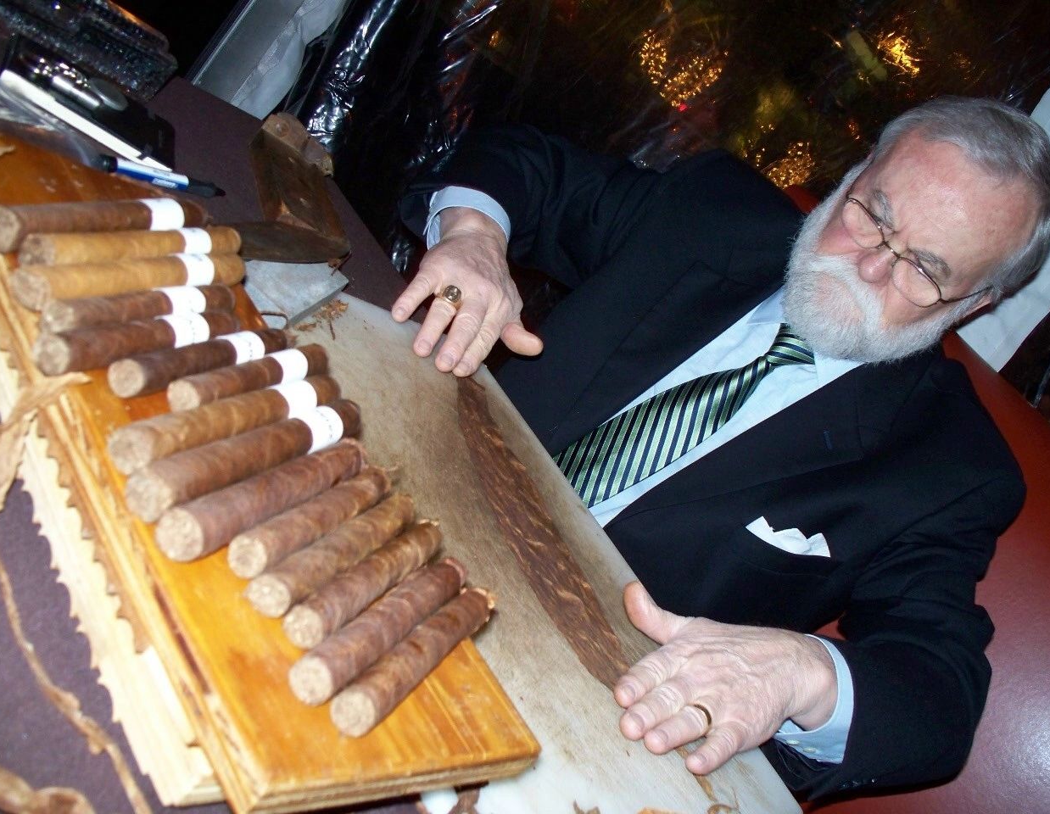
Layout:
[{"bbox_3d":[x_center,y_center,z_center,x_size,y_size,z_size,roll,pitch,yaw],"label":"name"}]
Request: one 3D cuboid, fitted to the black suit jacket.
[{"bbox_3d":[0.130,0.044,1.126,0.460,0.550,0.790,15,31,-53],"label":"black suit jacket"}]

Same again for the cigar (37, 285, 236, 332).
[{"bbox_3d":[-0.210,-0.056,0.636,0.017,0.017,0.150,43,18,7],"label":"cigar"}]

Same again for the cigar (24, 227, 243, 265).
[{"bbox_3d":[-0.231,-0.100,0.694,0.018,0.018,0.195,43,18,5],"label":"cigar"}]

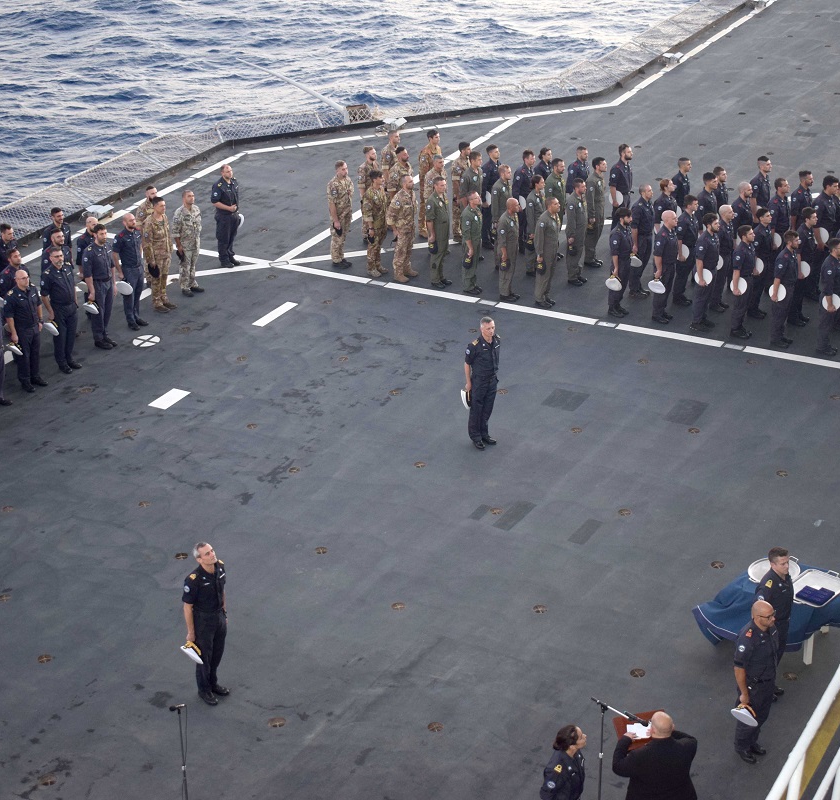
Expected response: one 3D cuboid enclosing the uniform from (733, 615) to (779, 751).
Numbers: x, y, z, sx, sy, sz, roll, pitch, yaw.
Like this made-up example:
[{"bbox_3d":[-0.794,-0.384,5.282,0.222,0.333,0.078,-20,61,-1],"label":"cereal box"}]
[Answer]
[{"bbox_3d":[3.165,2.683,15.044,0.330,1.500,0.510,18,32,33],"label":"uniform"}]

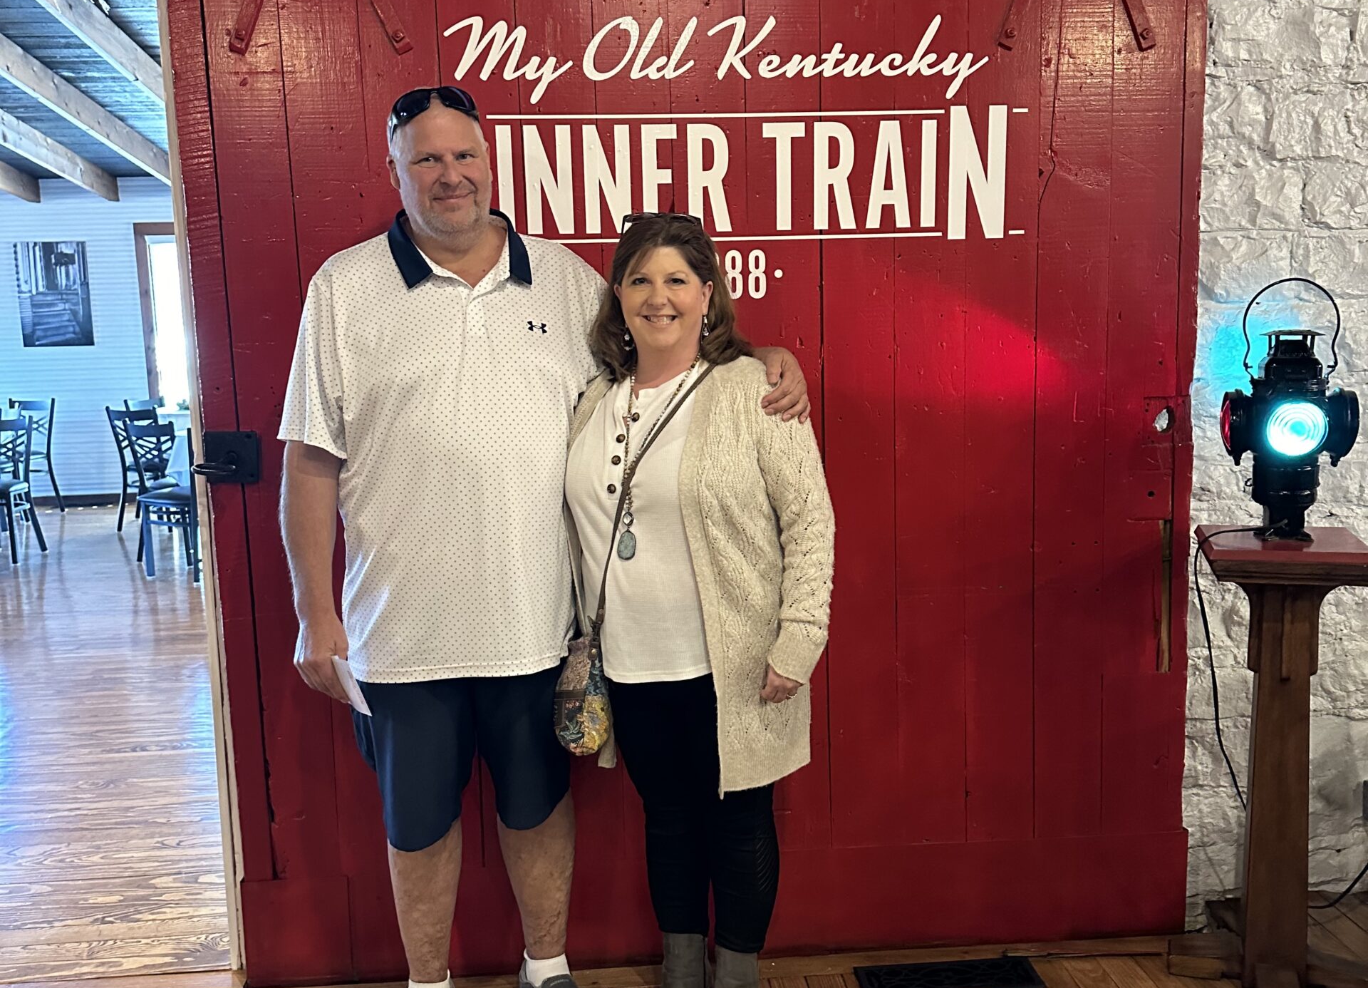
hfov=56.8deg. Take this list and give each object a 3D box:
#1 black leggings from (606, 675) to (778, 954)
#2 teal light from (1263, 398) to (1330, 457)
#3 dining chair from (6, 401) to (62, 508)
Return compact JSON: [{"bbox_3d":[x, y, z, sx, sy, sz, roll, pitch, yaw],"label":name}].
[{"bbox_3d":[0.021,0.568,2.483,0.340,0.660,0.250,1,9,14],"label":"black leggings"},{"bbox_3d":[1.189,-0.129,2.470,0.122,0.115,0.070,1,9,15],"label":"teal light"},{"bbox_3d":[-5.112,-0.269,9.686,0.430,0.860,0.490,1,9,18],"label":"dining chair"}]

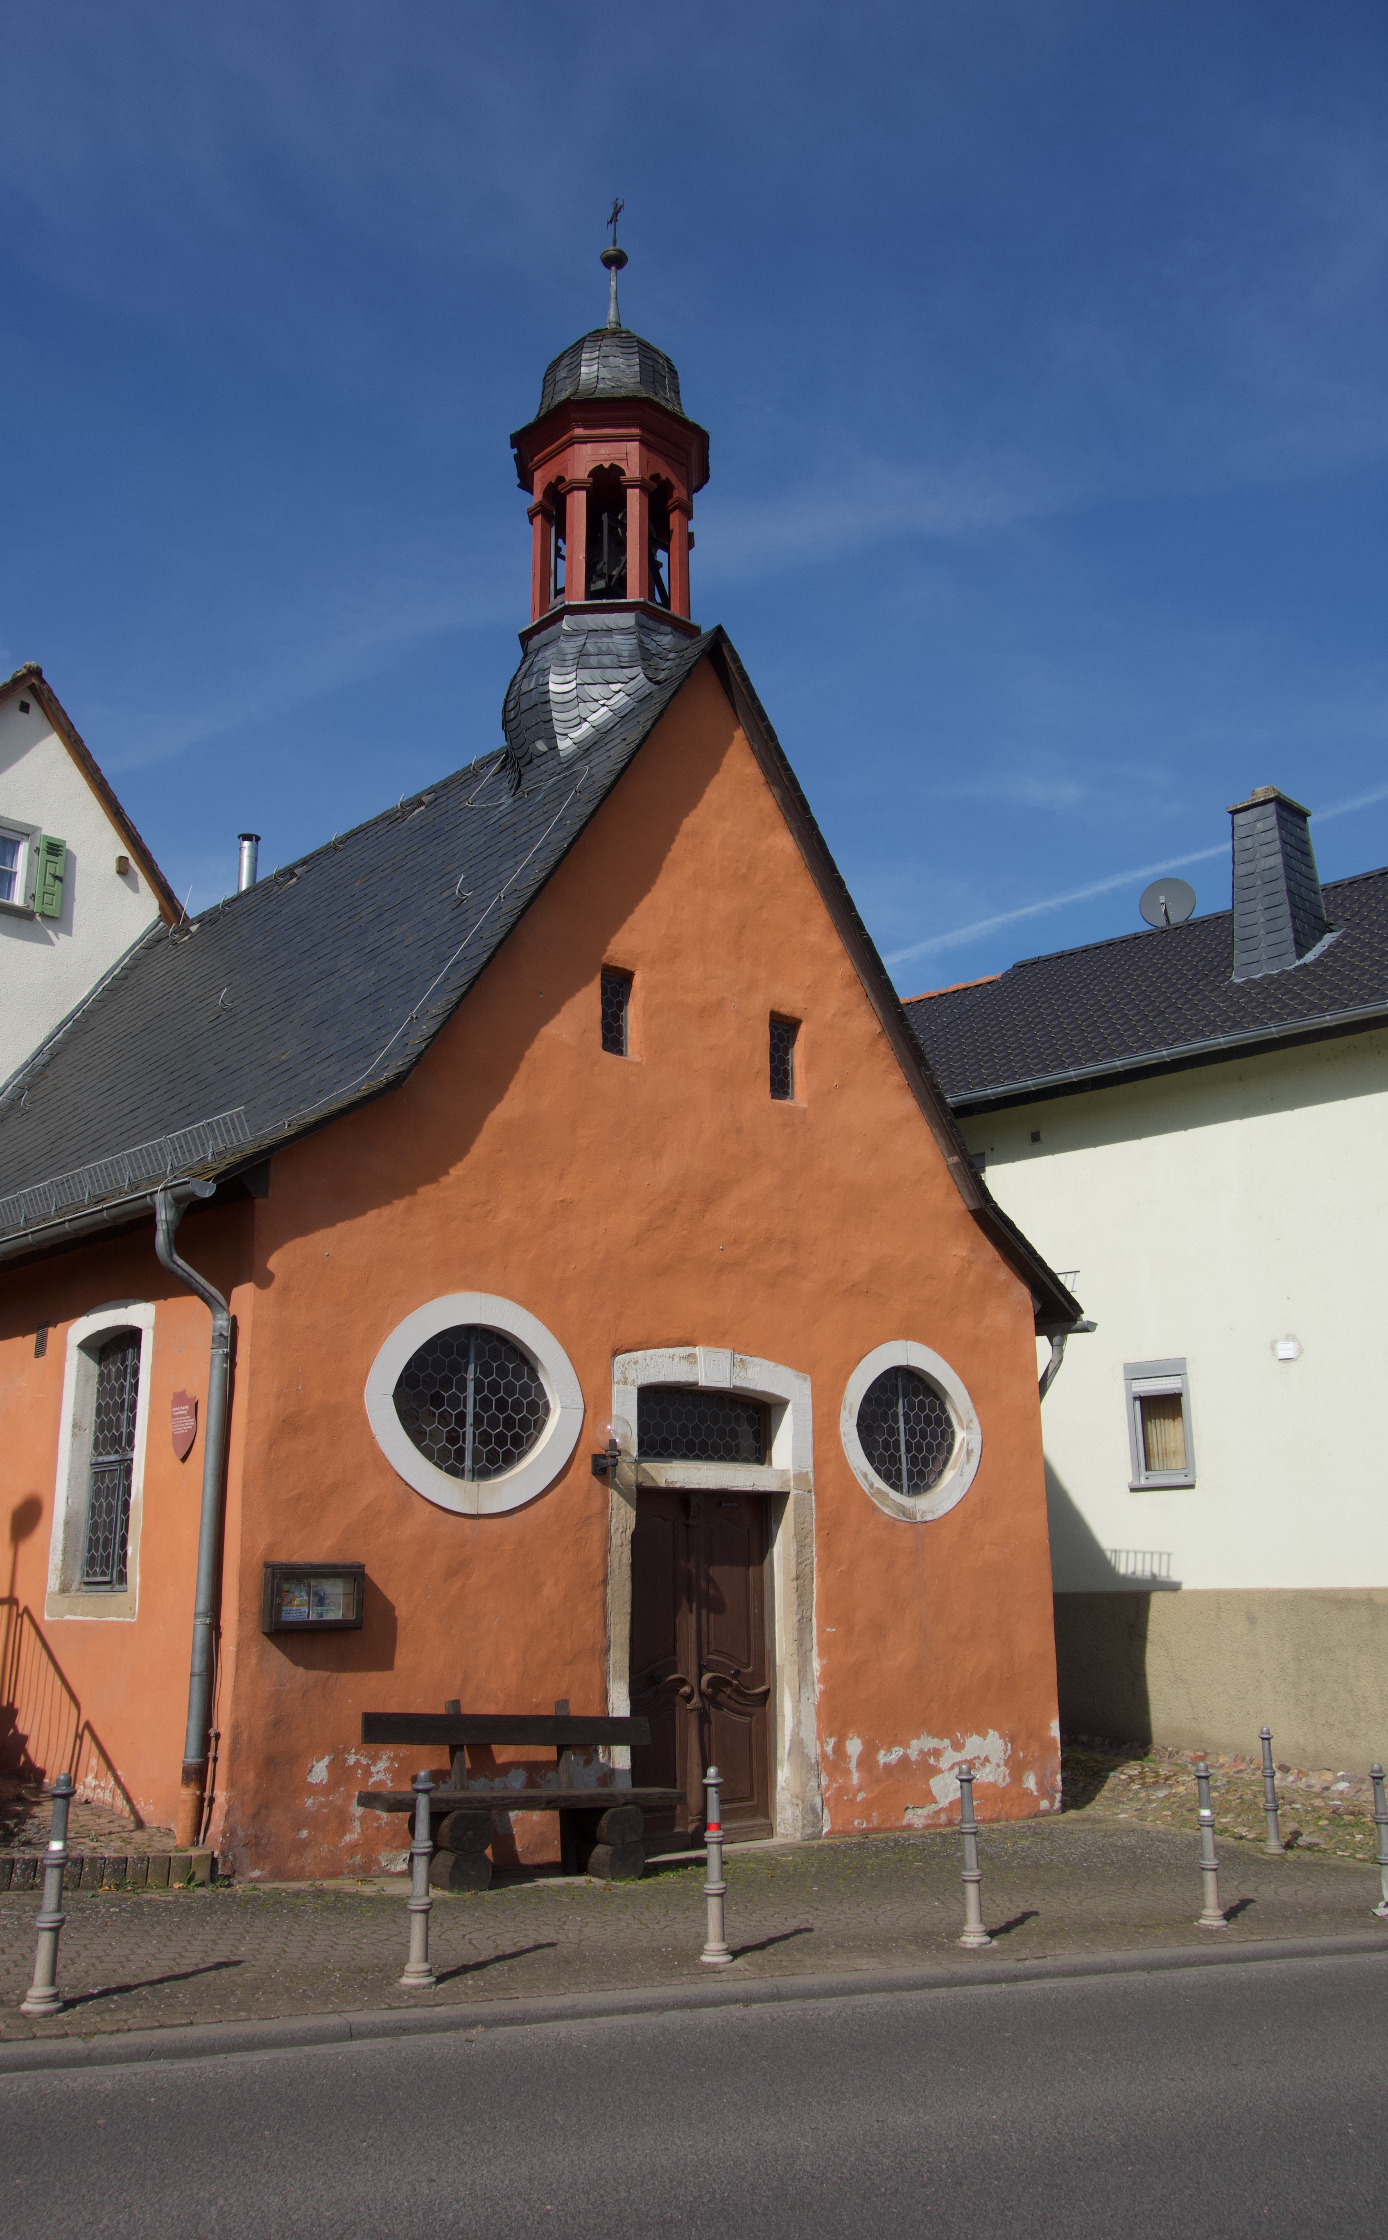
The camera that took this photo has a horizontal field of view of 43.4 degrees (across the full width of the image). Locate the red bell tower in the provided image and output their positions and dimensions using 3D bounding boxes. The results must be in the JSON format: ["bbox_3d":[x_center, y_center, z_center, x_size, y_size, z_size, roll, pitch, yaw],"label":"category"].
[{"bbox_3d":[-0.760,-6.494,16.404,1.850,5.000,1.850,-15,-22,42],"label":"red bell tower"}]

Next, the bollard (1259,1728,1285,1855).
[{"bbox_3d":[4.443,5.160,13.428,0.165,0.900,0.165,0,-16,0],"label":"bollard"}]

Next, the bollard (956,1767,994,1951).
[{"bbox_3d":[1.502,3.963,9.409,0.165,0.900,0.165,0,-16,0],"label":"bollard"}]

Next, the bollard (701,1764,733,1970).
[{"bbox_3d":[0.115,3.710,8.706,0.165,0.900,0.165,0,-16,0],"label":"bollard"}]

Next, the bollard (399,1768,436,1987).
[{"bbox_3d":[-1.244,3.451,7.970,0.165,0.900,0.165,0,-16,0],"label":"bollard"}]

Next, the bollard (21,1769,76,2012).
[{"bbox_3d":[-2.669,3.205,7.254,0.165,0.900,0.165,0,-16,0],"label":"bollard"}]

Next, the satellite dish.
[{"bbox_3d":[6.808,-3.143,25.098,0.820,0.860,0.420,-8,-18,26],"label":"satellite dish"}]

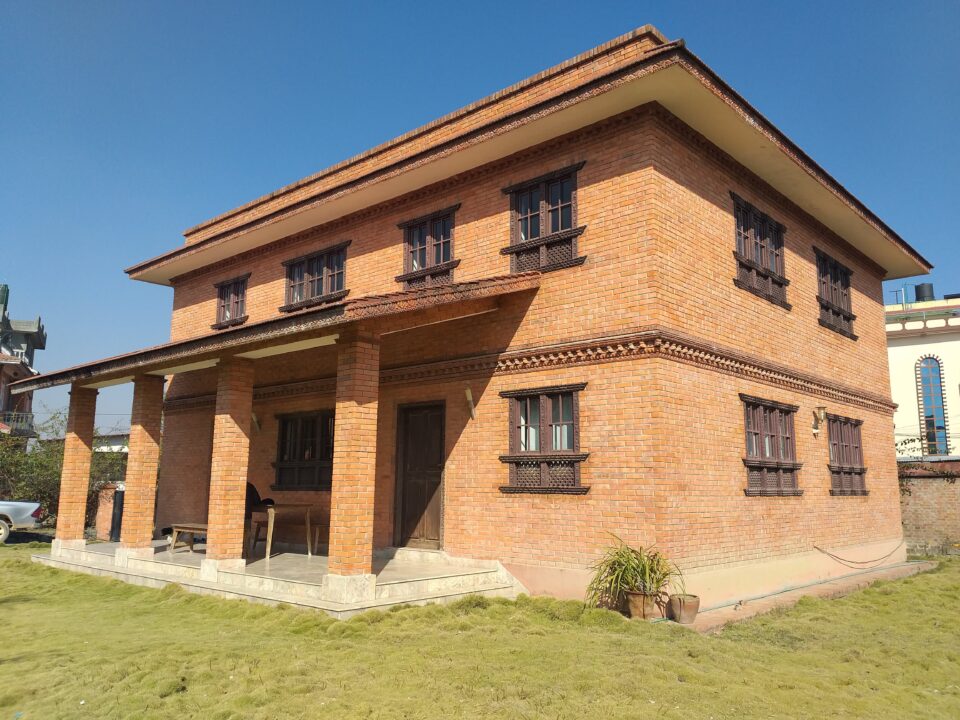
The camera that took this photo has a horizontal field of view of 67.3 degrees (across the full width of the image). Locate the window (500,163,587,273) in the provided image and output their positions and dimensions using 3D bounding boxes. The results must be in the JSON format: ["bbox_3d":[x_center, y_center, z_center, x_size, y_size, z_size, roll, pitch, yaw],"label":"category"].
[{"bbox_3d":[0.924,-1.883,10.183,1.487,1.440,0.200,-8,-13,40],"label":"window"}]

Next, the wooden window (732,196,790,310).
[{"bbox_3d":[4.368,-1.637,11.366,0.200,1.440,2.145,-9,-14,43],"label":"wooden window"}]

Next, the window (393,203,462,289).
[{"bbox_3d":[-0.794,-1.643,11.656,1.502,1.440,0.200,-8,-13,40],"label":"window"}]

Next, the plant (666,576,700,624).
[{"bbox_3d":[2.284,2.700,8.113,0.360,0.506,0.360,-8,-13,40],"label":"plant"}]

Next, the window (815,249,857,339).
[{"bbox_3d":[6.679,-1.201,13.701,0.200,1.440,2.147,-9,-14,43],"label":"window"}]

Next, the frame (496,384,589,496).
[{"bbox_3d":[0.891,1.083,9.661,1.487,1.421,0.200,-8,-13,40],"label":"frame"}]

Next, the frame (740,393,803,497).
[{"bbox_3d":[4.335,1.329,10.845,0.200,1.421,2.145,-9,-14,43],"label":"frame"}]

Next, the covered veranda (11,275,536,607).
[{"bbox_3d":[-4.126,1.252,11.740,10.157,4.369,3.451,-8,-13,40],"label":"covered veranda"}]

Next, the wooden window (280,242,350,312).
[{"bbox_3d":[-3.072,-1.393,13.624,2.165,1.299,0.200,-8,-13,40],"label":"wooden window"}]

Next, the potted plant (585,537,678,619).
[{"bbox_3d":[1.737,2.533,8.266,0.950,0.951,0.800,-8,-13,40],"label":"potted plant"}]

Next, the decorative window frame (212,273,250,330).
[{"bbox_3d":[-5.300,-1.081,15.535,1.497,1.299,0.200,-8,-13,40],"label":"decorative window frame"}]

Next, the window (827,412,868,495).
[{"bbox_3d":[6.647,1.765,13.180,0.200,1.421,2.147,-9,-14,43],"label":"window"}]

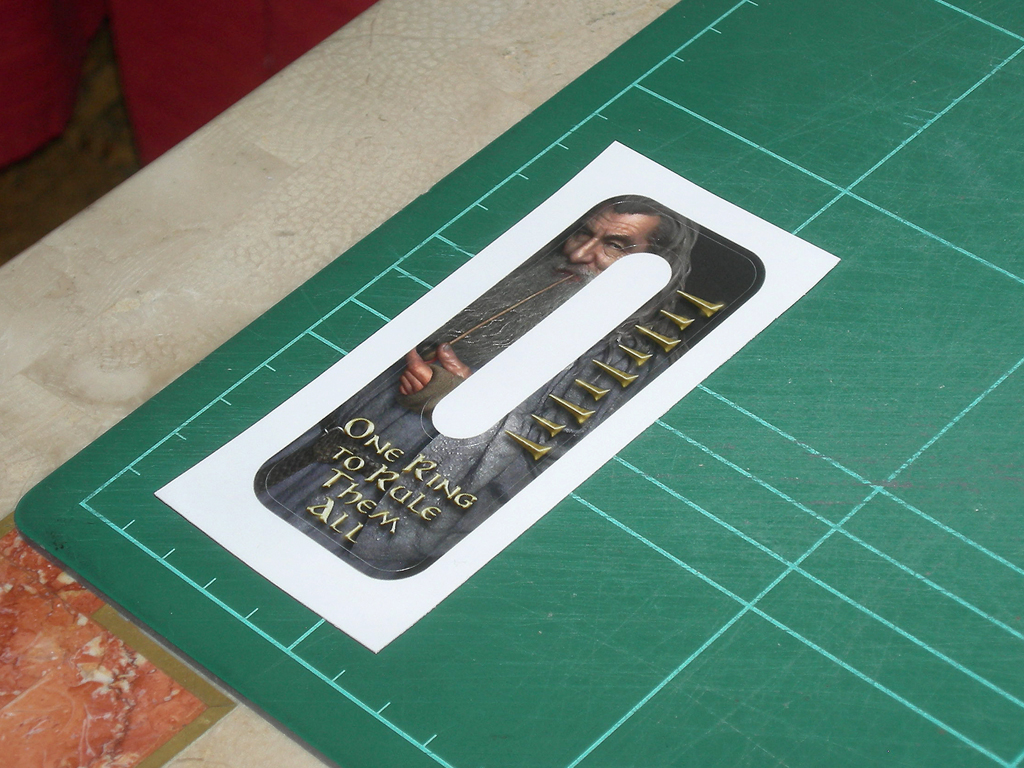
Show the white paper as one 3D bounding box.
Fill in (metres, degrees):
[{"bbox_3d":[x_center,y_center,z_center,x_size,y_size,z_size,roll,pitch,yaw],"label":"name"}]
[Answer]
[{"bbox_3d":[-0.001,-0.001,0.470,0.108,0.002,0.053,-39,50,-26],"label":"white paper"}]

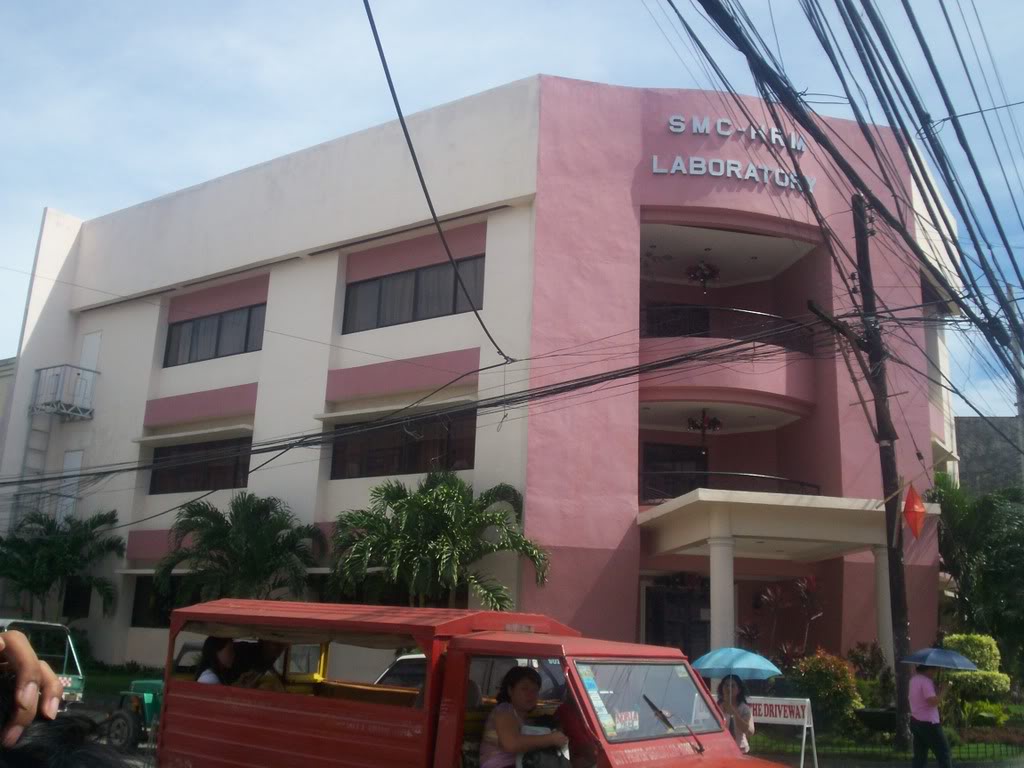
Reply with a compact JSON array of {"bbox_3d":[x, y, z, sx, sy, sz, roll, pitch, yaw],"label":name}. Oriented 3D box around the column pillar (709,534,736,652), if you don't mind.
[{"bbox_3d":[3.433,3.883,17.316,0.430,2.800,0.430,5,-15,-8],"label":"column pillar"}]

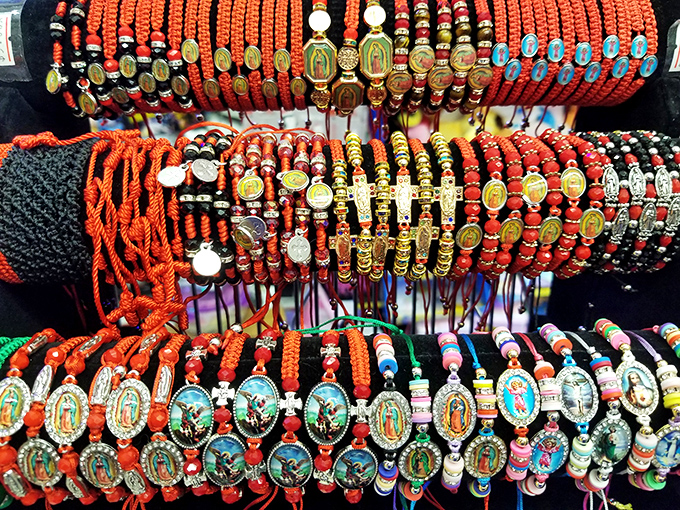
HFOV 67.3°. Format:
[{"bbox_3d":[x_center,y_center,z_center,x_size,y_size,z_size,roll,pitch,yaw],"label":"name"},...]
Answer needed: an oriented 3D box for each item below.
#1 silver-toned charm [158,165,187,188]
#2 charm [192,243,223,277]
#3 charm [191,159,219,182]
[{"bbox_3d":[-0.085,-0.041,0.263,0.015,0.002,0.017,34,56,15],"label":"silver-toned charm"},{"bbox_3d":[-0.069,0.003,0.267,0.015,0.017,0.002,-2,18,-9],"label":"charm"},{"bbox_3d":[-0.069,-0.044,0.263,0.002,0.015,0.017,-41,7,45],"label":"charm"}]

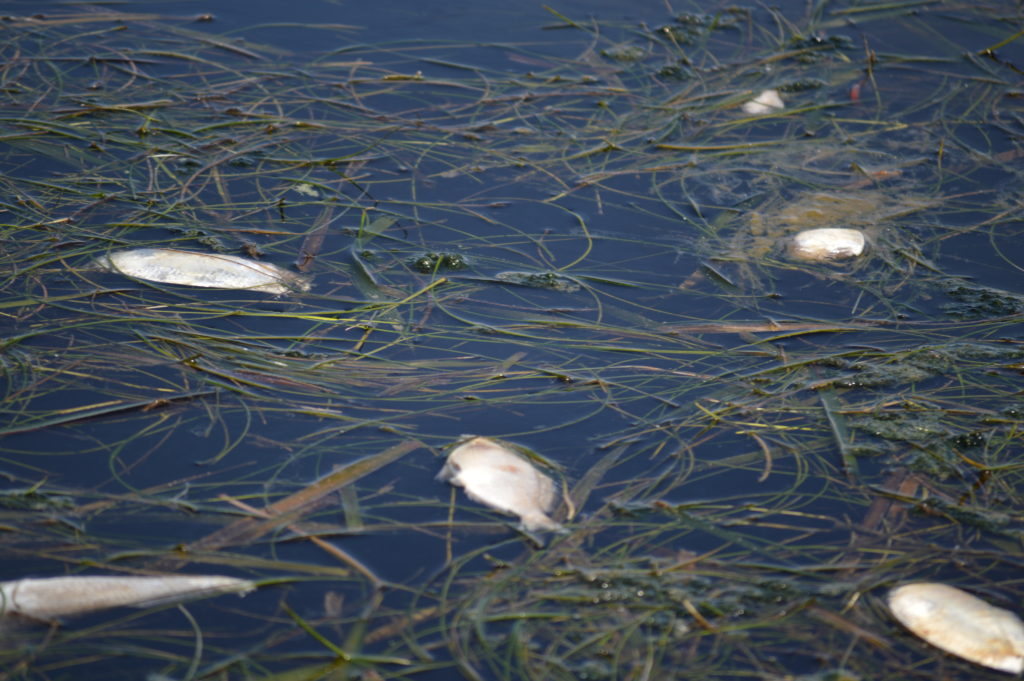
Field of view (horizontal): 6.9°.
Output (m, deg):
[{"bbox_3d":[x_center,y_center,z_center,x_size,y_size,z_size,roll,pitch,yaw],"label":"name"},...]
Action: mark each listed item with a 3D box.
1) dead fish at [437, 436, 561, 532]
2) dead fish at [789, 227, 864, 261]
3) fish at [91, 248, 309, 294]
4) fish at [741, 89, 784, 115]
[{"bbox_3d":[-0.011,0.133,7.696,0.078,0.045,0.190,-7,17,-26],"label":"dead fish"},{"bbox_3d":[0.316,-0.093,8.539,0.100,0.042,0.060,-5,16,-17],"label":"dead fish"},{"bbox_3d":[-0.305,-0.066,8.438,0.220,0.045,0.060,7,17,25],"label":"fish"},{"bbox_3d":[0.269,-0.254,9.139,0.042,0.030,0.070,11,19,35],"label":"fish"}]

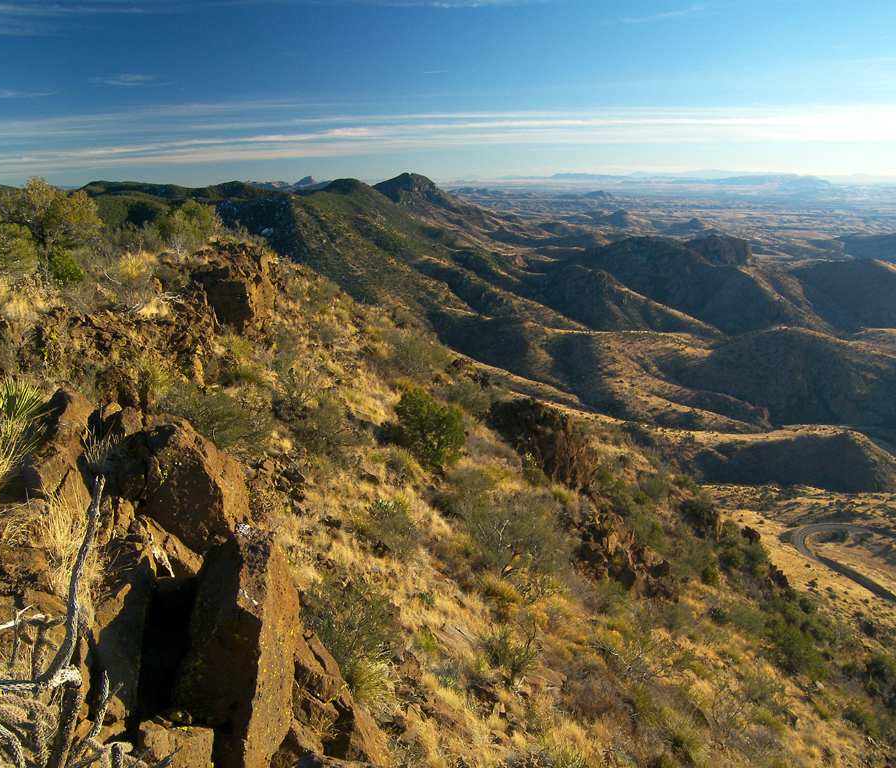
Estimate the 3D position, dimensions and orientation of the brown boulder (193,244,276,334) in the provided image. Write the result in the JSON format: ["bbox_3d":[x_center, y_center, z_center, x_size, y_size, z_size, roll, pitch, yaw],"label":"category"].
[{"bbox_3d":[-7.553,-3.398,25.000,3.030,3.150,2.570,-5,17,-16],"label":"brown boulder"}]

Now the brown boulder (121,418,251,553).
[{"bbox_3d":[-2.227,0.832,6.000,1.120,1.150,1.060,-6,17,-21],"label":"brown boulder"}]

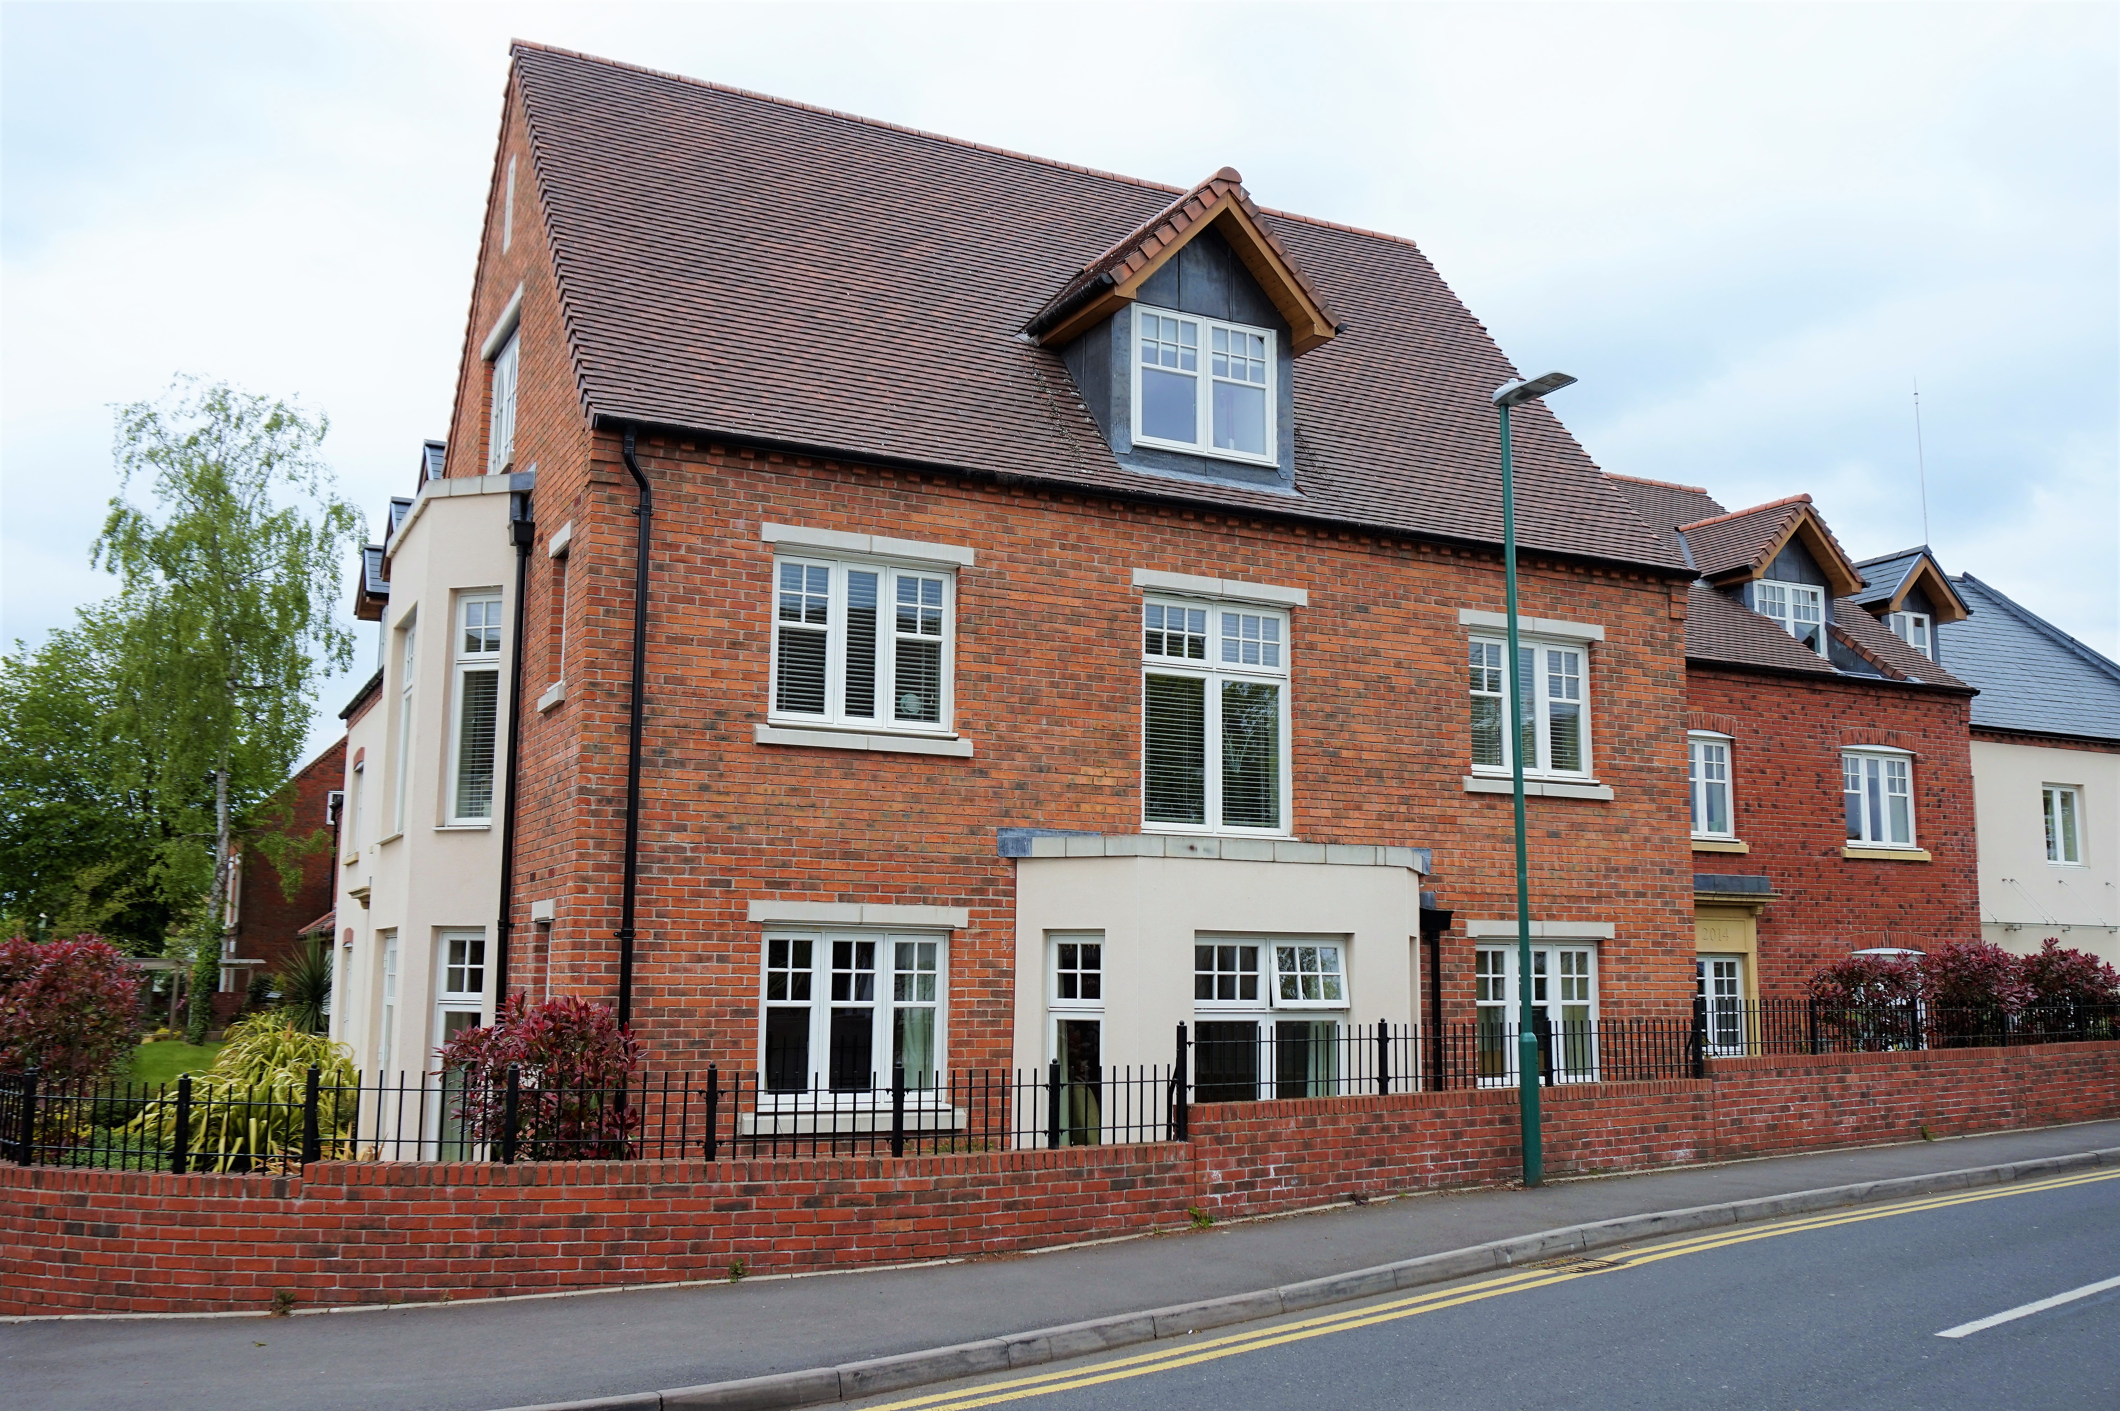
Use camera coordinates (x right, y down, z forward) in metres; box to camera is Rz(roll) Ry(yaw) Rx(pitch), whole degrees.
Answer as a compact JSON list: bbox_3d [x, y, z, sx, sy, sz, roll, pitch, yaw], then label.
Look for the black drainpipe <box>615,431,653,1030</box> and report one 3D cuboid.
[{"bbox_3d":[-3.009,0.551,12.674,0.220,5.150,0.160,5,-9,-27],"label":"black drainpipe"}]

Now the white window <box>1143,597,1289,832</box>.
[{"bbox_3d":[1.297,0.119,15.274,1.490,1.960,0.100,5,-10,-27],"label":"white window"}]

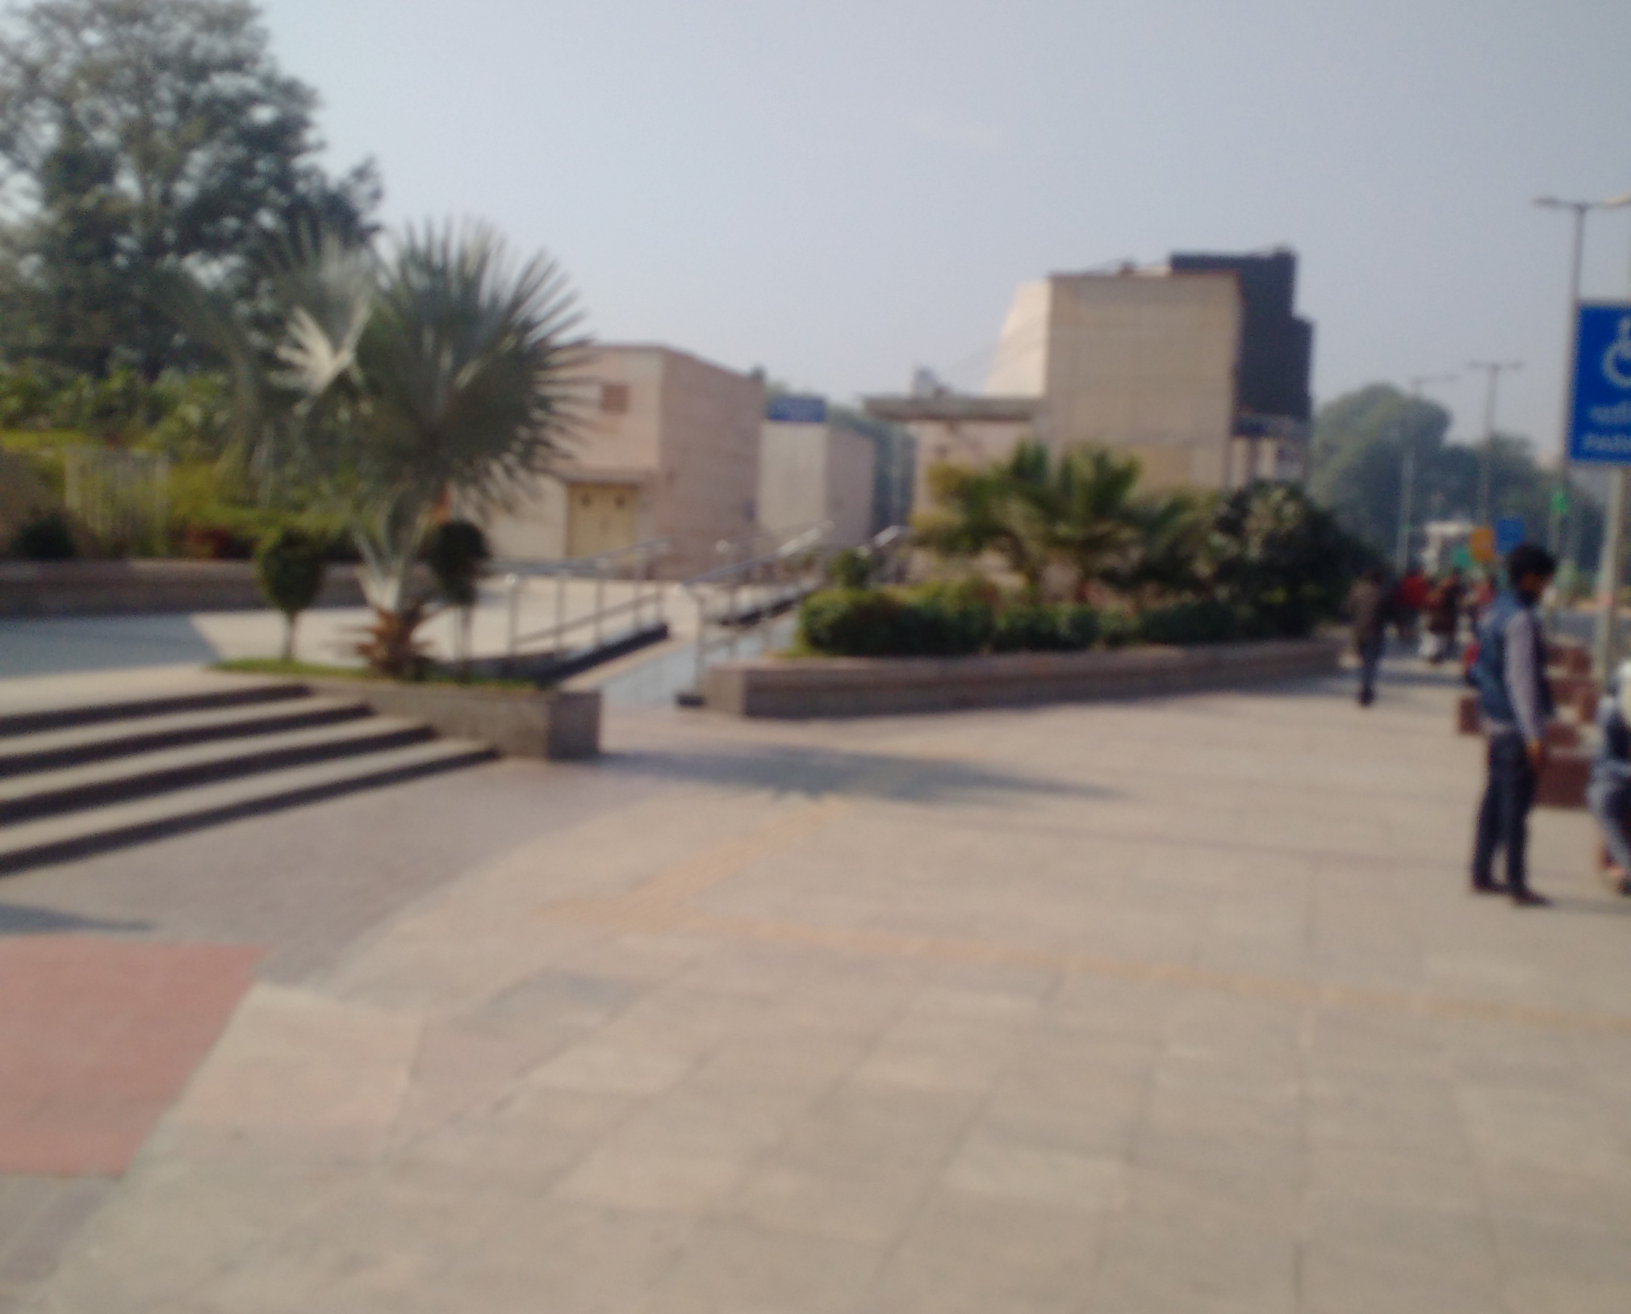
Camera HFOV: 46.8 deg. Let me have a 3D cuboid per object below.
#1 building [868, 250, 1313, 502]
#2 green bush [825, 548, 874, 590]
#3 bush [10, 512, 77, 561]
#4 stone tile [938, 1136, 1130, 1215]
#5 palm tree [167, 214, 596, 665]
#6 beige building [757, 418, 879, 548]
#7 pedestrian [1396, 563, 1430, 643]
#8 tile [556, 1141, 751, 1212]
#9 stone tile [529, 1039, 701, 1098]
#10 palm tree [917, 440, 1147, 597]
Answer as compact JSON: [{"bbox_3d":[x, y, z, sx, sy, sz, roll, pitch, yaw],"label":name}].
[{"bbox_3d":[7.300,-5.013,46.500,9.300,7.900,10.500,2,3,17],"label":"building"},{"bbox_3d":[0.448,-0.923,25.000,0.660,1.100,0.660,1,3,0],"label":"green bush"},{"bbox_3d":[-11.973,-1.877,29.200,1.000,0.850,1.000,1,3,-17],"label":"bush"},{"bbox_3d":[0.556,1.304,4.736,0.420,0.030,0.450,4,4,15],"label":"stone tile"},{"bbox_3d":[-3.085,-1.508,13.400,2.750,3.100,2.600,4,4,15],"label":"palm tree"},{"bbox_3d":[-0.452,-4.761,58.367,3.000,4.600,5.900,4,4,15],"label":"beige building"},{"bbox_3d":[12.208,-0.920,38.500,0.500,1.680,0.360,2,3,18],"label":"pedestrian"},{"bbox_3d":[-0.393,1.269,4.562,0.410,0.030,0.420,4,4,15],"label":"tile"},{"bbox_3d":[-0.586,1.204,5.476,0.410,0.030,0.440,4,4,15],"label":"stone tile"},{"bbox_3d":[3.285,-1.692,28.500,3.200,3.000,3.200,1,3,0],"label":"palm tree"}]

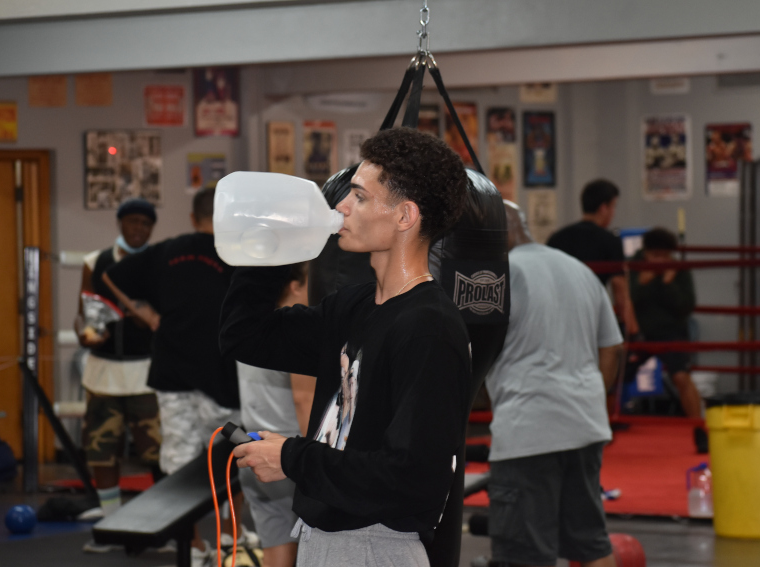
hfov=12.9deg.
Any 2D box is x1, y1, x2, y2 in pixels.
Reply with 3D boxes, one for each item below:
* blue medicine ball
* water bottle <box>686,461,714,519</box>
[{"bbox_3d":[-1.860,1.225,17.400,0.157,0.157,0.157,0,1,0],"label":"blue medicine ball"},{"bbox_3d":[1.726,1.111,18.000,0.155,0.290,0.150,0,1,0],"label":"water bottle"}]

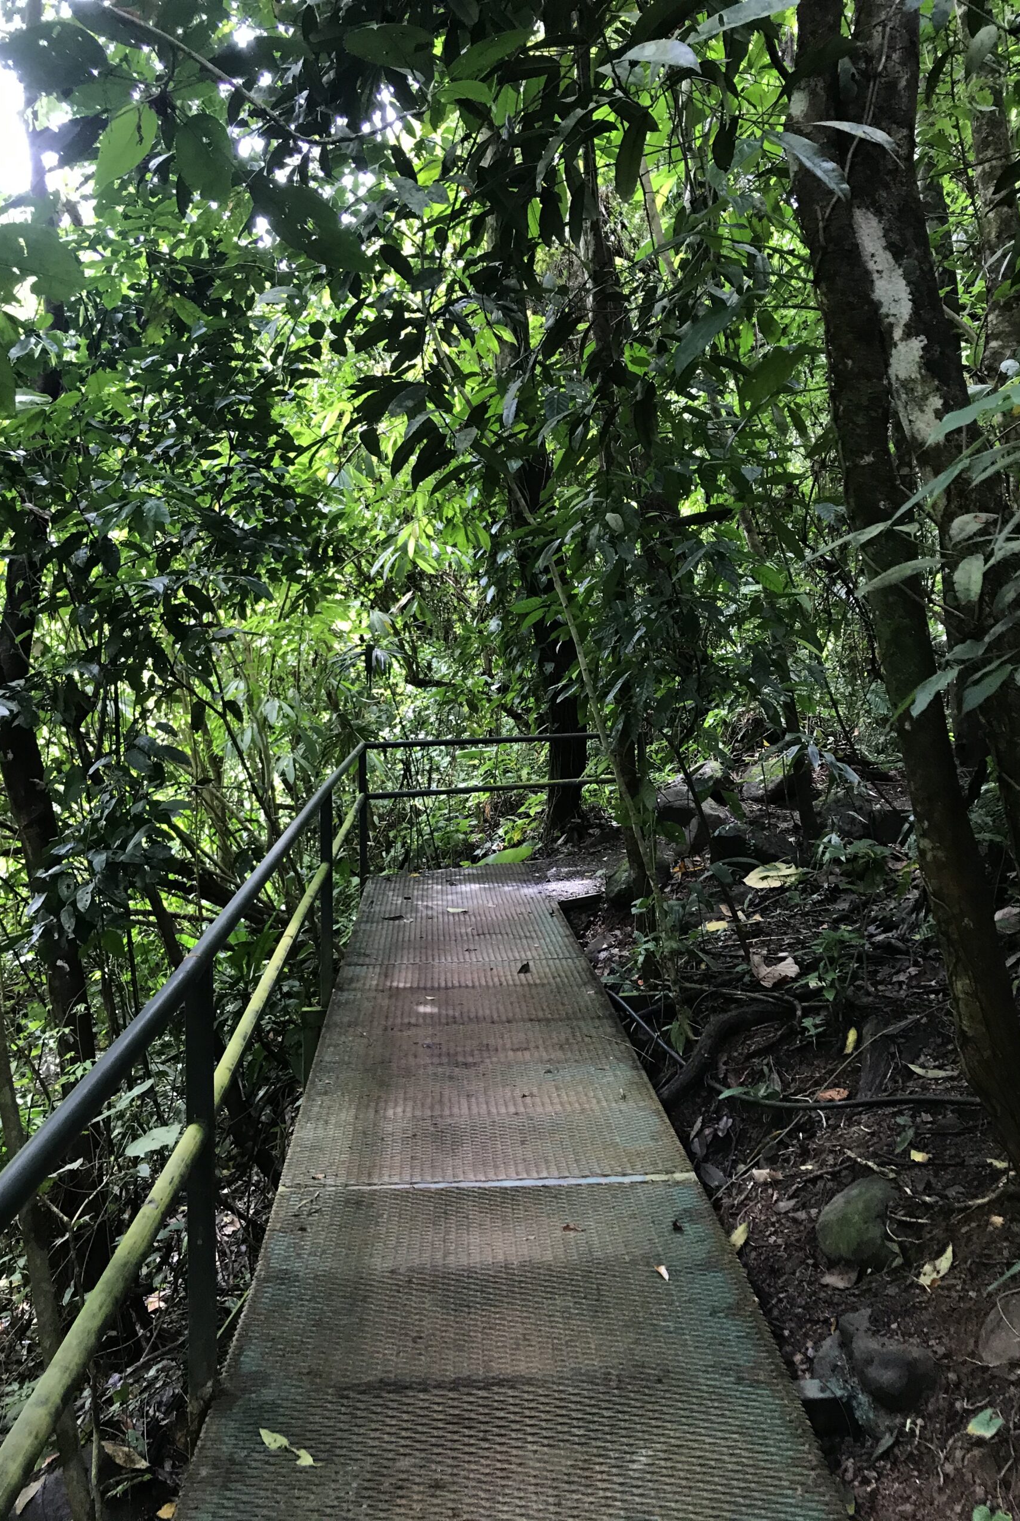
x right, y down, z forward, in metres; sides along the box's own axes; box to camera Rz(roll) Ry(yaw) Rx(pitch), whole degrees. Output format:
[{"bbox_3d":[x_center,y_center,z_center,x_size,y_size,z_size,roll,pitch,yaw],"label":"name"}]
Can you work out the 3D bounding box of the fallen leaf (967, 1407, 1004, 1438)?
[{"bbox_3d":[1.011,1.410,2.613,0.080,0.022,0.058,-22,11,-28],"label":"fallen leaf"}]

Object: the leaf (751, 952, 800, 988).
[{"bbox_3d":[1.204,0.946,5.579,0.210,0.100,0.190,-7,15,1],"label":"leaf"}]

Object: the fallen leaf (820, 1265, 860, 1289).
[{"bbox_3d":[0.885,1.362,3.249,0.105,0.030,0.090,-20,9,-39],"label":"fallen leaf"}]

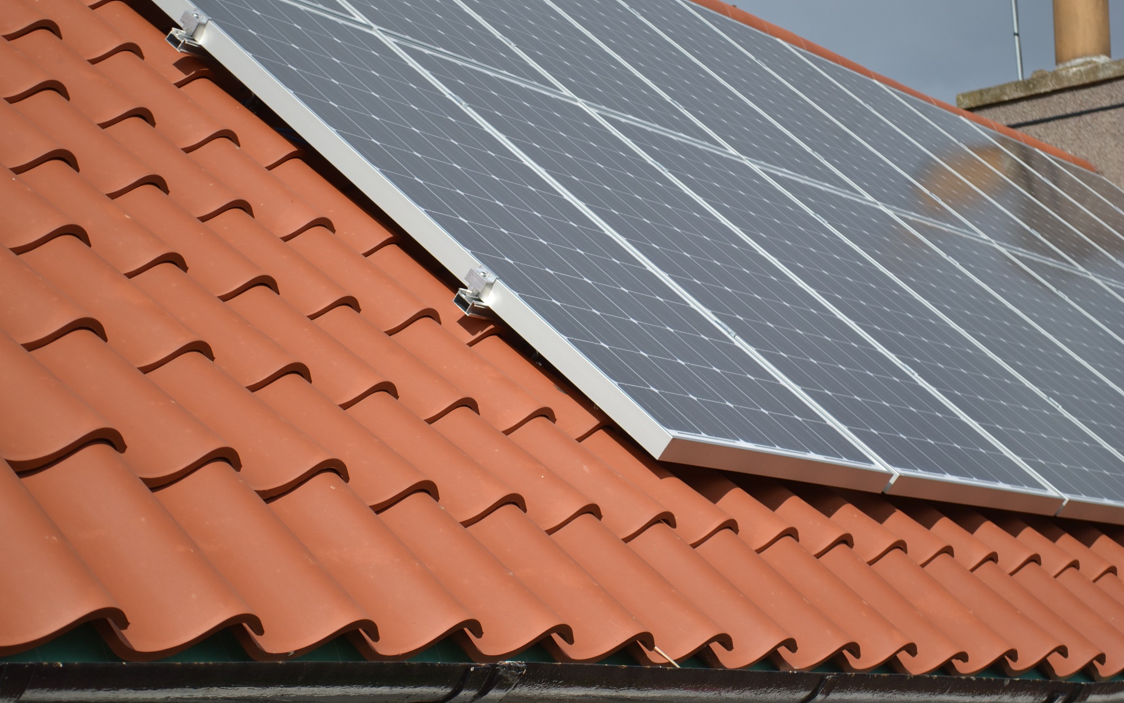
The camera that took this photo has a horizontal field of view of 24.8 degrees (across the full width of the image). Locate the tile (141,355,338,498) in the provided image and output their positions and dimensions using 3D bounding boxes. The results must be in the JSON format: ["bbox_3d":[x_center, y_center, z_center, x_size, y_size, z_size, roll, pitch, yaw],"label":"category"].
[{"bbox_3d":[-0.459,0.076,3.238,0.335,0.073,0.248,35,13,32],"label":"tile"}]

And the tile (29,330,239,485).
[{"bbox_3d":[-0.574,0.051,3.068,0.335,0.073,0.248,35,13,32],"label":"tile"}]

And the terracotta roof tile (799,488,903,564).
[{"bbox_3d":[0.446,0.281,4.801,0.370,0.072,0.258,36,13,31],"label":"terracotta roof tile"}]

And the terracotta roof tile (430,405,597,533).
[{"bbox_3d":[-0.126,0.151,3.752,0.335,0.073,0.248,38,14,31],"label":"terracotta roof tile"}]

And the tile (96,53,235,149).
[{"bbox_3d":[-0.794,-0.475,4.691,0.370,0.072,0.258,36,13,31],"label":"tile"}]

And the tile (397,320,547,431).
[{"bbox_3d":[-0.211,0.016,4.238,0.370,0.072,0.258,36,13,31],"label":"tile"}]

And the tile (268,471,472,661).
[{"bbox_3d":[-0.279,0.247,3.133,0.335,0.073,0.248,41,16,30],"label":"tile"}]

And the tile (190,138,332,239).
[{"bbox_3d":[-0.566,-0.294,4.278,0.335,0.073,0.248,38,14,31],"label":"tile"}]

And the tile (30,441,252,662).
[{"bbox_3d":[-0.506,0.207,2.768,0.335,0.073,0.248,41,16,30],"label":"tile"}]

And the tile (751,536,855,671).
[{"bbox_3d":[0.283,0.388,4.126,0.370,0.072,0.258,39,15,31],"label":"tile"}]

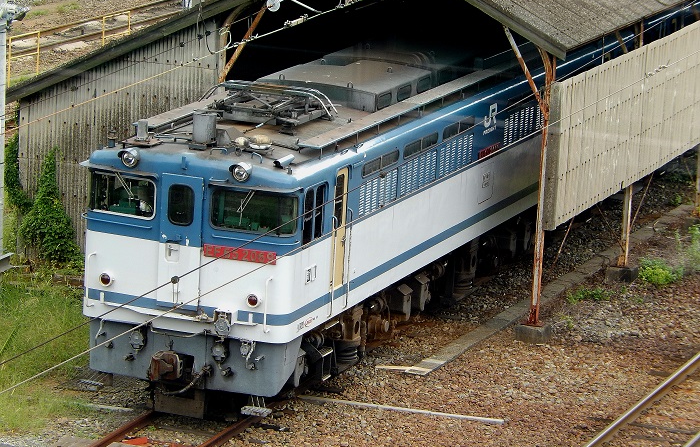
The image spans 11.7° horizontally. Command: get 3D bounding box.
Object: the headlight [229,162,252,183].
[{"bbox_3d":[-1.313,-0.618,41.100,0.228,0.233,0.218,8,13,20],"label":"headlight"}]

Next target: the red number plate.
[{"bbox_3d":[-1.338,0.374,41.259,0.916,0.155,0.035,7,12,15],"label":"red number plate"}]

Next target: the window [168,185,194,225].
[{"bbox_3d":[-2.042,-0.227,41.392,0.361,0.535,0.050,8,13,20],"label":"window"}]

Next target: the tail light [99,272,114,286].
[{"bbox_3d":[-3.012,0.690,41.968,0.170,0.173,0.094,8,13,22],"label":"tail light"}]

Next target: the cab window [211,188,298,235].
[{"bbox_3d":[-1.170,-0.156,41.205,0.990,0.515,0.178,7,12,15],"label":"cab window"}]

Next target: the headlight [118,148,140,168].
[{"bbox_3d":[-2.676,-0.798,41.594,0.228,0.233,0.218,8,13,20],"label":"headlight"}]

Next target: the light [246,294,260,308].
[{"bbox_3d":[-1.171,0.933,41.300,0.170,0.173,0.094,7,13,18],"label":"light"}]

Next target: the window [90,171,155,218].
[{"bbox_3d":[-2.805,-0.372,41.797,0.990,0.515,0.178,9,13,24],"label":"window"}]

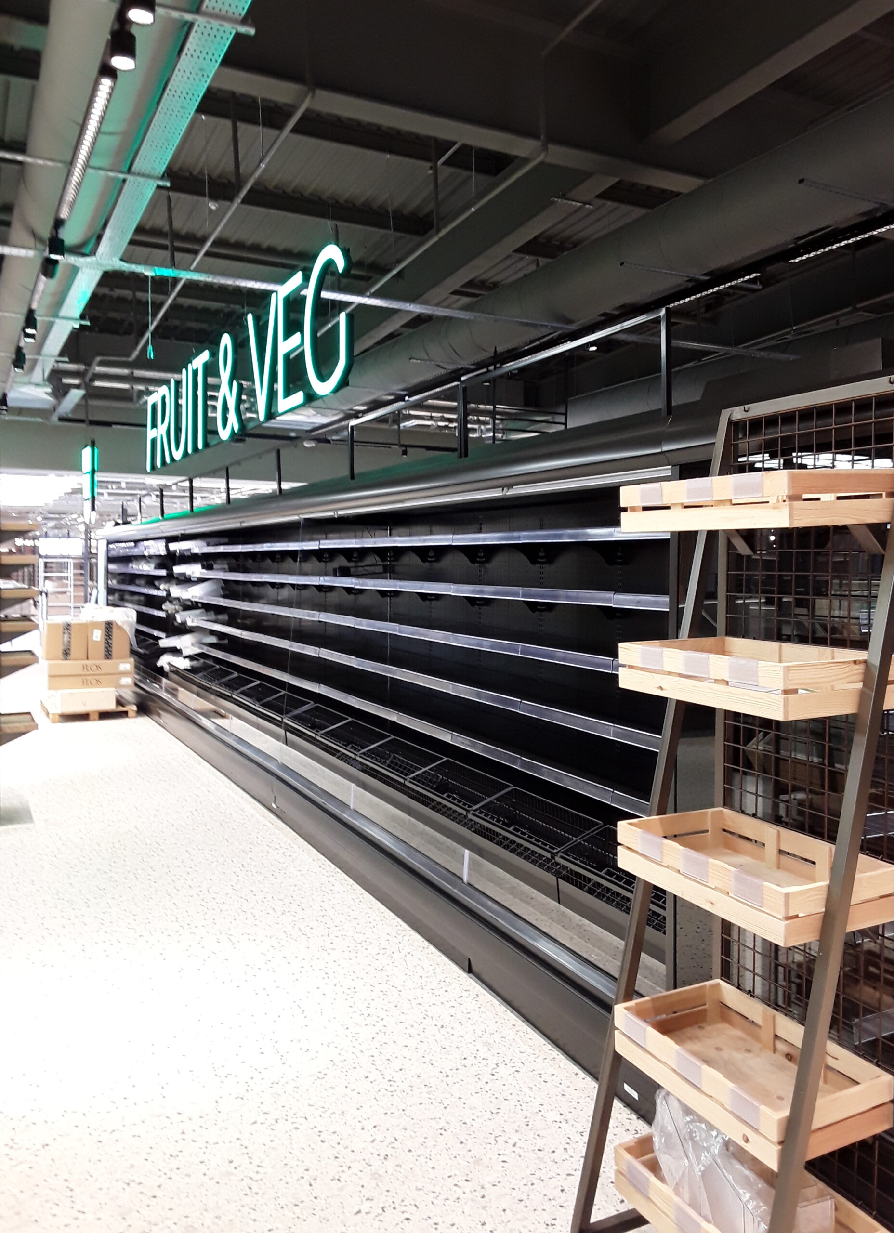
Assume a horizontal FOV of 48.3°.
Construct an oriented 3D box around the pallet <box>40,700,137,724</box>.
[{"bbox_3d":[-3.657,0.927,10.156,0.800,0.118,1.100,-1,3,-27],"label":"pallet"}]

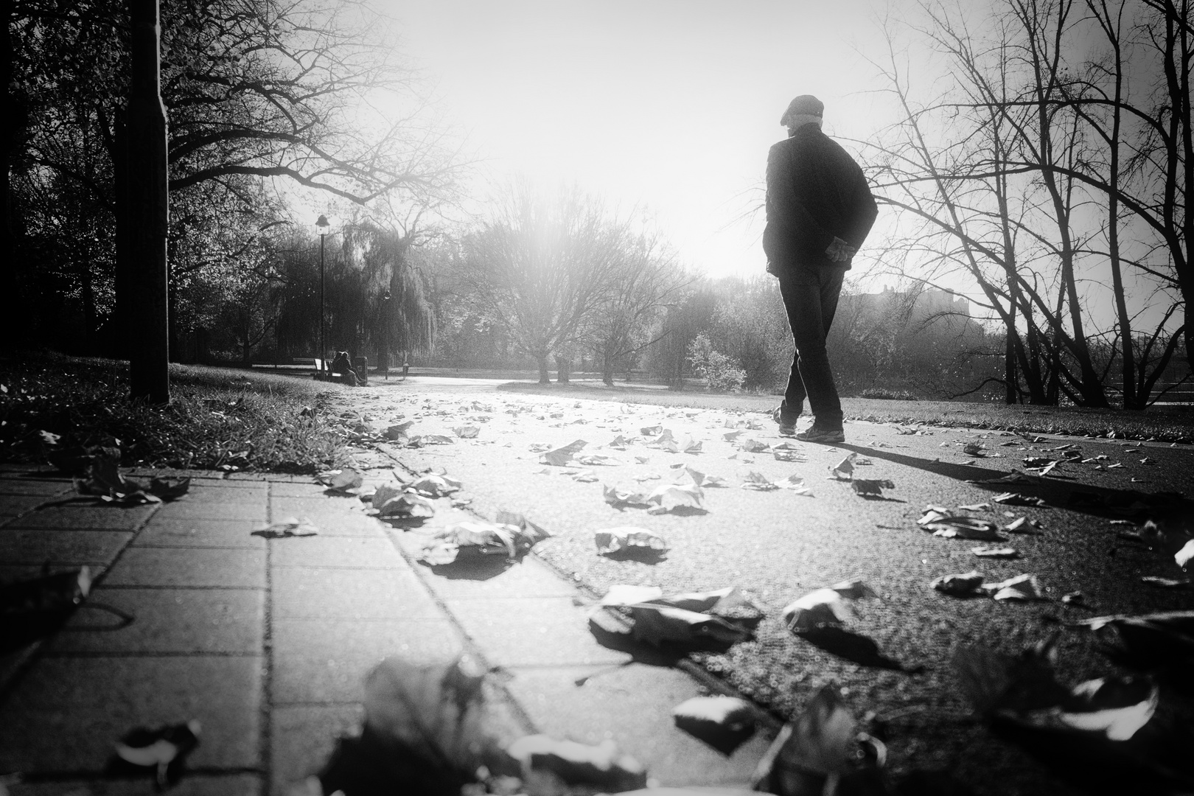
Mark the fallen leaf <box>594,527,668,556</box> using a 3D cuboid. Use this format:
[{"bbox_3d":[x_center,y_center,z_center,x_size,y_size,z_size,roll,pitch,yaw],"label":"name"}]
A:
[{"bbox_3d":[0.044,0.188,1.170,0.092,0.028,0.065,2,1,2],"label":"fallen leaf"}]

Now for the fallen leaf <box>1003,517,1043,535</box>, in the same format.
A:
[{"bbox_3d":[0.834,0.248,1.754,0.079,0.024,0.065,1,1,25],"label":"fallen leaf"}]

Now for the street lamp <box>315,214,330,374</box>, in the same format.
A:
[{"bbox_3d":[-8.882,-3.302,29.000,0.453,5.304,0.453,0,1,0],"label":"street lamp"}]

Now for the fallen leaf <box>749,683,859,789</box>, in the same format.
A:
[{"bbox_3d":[0.116,0.190,0.500,0.054,0.046,0.045,2,1,13],"label":"fallen leaf"}]

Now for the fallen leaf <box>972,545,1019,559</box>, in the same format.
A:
[{"bbox_3d":[0.667,0.256,1.498,0.078,0.012,0.055,1,1,24],"label":"fallen leaf"}]

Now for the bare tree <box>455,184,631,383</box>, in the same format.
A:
[{"bbox_3d":[-2.156,-4.596,36.000,6.839,8.067,6.839,0,1,0],"label":"bare tree"}]

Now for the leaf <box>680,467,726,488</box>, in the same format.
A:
[{"bbox_3d":[0.286,0.211,2.416,0.126,0.046,0.090,1,1,7],"label":"leaf"}]

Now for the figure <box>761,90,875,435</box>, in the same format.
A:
[{"bbox_3d":[1.109,-0.668,4.580,0.560,1.750,0.500,0,1,-31],"label":"figure"}]

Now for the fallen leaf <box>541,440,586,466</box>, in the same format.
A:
[{"bbox_3d":[-0.107,0.176,2.916,0.152,0.078,0.090,0,1,-2],"label":"fallen leaf"}]

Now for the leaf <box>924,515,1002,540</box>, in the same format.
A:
[{"bbox_3d":[0.694,0.244,1.698,0.149,0.028,0.110,1,1,22],"label":"leaf"}]

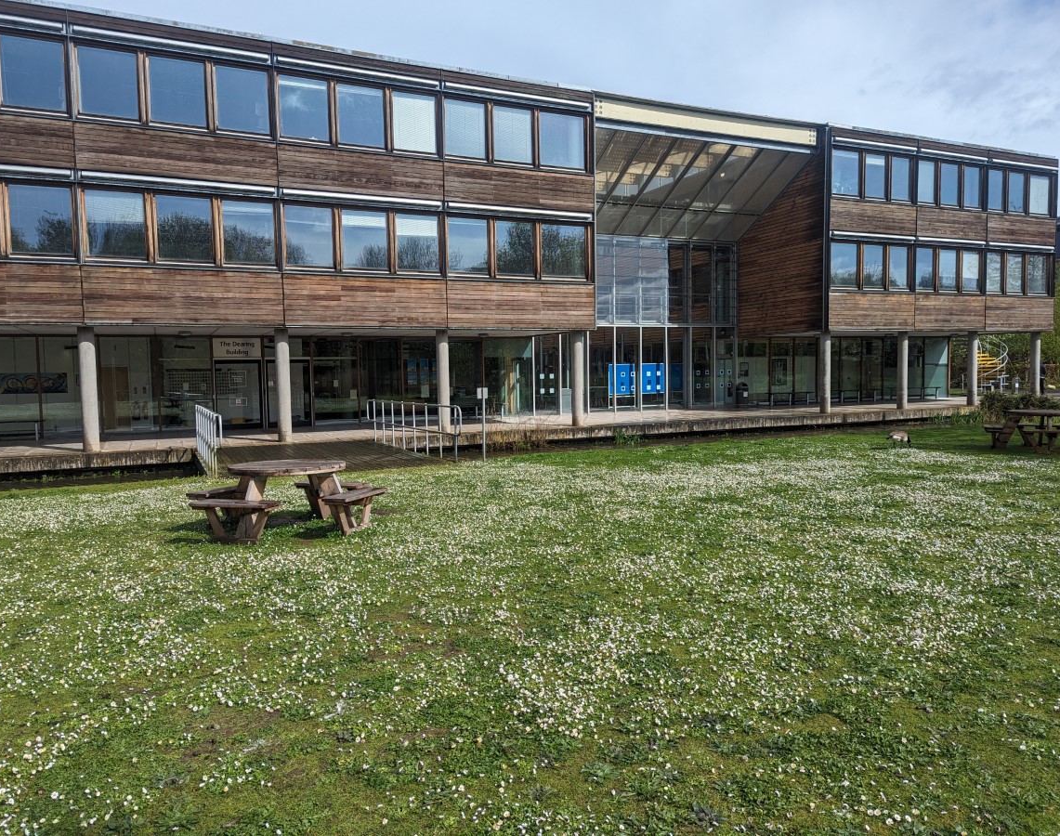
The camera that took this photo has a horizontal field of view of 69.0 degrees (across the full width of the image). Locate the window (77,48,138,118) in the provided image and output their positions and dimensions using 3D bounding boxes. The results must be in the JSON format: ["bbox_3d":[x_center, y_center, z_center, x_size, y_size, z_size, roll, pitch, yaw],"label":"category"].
[{"bbox_3d":[-9.234,-7.332,16.862,1.149,1.422,0.120,-3,4,-26],"label":"window"}]

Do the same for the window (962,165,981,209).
[{"bbox_3d":[17.252,-9.052,30.187,1.050,1.540,0.100,-3,4,-23],"label":"window"}]

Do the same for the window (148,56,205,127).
[{"bbox_3d":[-8.496,-7.855,18.578,1.196,1.525,0.150,-3,4,-25],"label":"window"}]

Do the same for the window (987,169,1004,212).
[{"bbox_3d":[17.973,-8.766,29.750,1.000,1.470,0.100,-3,4,-24],"label":"window"}]

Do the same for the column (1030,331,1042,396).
[{"bbox_3d":[20.426,-2.048,31.141,0.317,2.833,0.317,-3,4,-24],"label":"column"}]

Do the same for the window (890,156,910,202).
[{"bbox_3d":[13.790,-8.913,28.746,1.015,1.552,0.150,-3,4,-23],"label":"window"}]

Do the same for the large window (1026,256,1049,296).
[{"bbox_3d":[20.988,-5.957,31.932,1.250,1.540,0.100,-3,4,-23],"label":"large window"}]

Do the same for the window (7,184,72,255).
[{"bbox_3d":[-11.086,-4.494,17.516,1.220,1.540,0.100,-3,4,-25],"label":"window"}]

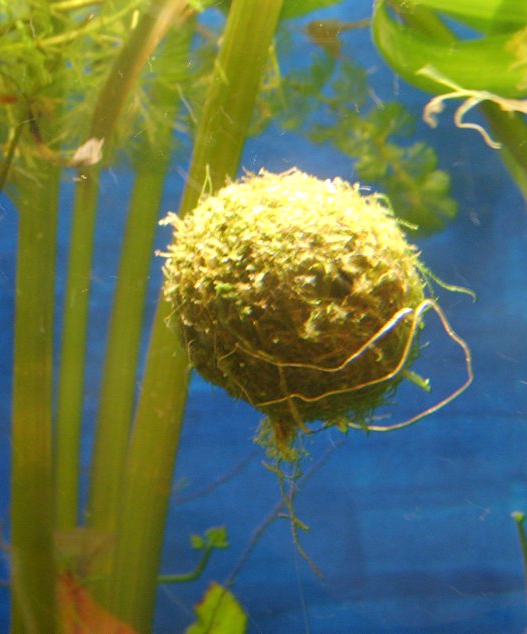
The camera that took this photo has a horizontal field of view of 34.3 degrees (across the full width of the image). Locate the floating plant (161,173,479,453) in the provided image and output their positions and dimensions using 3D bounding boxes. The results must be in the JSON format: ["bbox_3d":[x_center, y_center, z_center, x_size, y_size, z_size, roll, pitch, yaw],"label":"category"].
[{"bbox_3d":[0.012,-0.003,0.240,0.079,0.076,0.074,0,0,0],"label":"floating plant"}]

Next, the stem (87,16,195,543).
[{"bbox_3d":[-0.044,-0.014,0.310,0.012,0.191,0.012,8,0,0],"label":"stem"}]

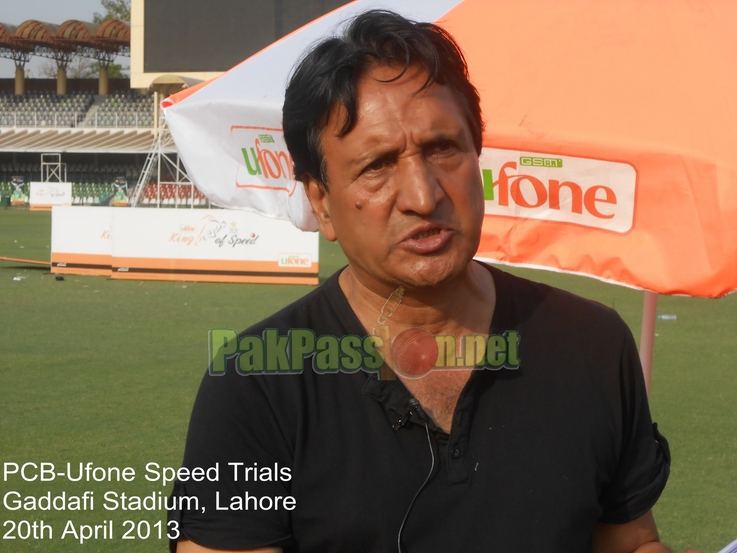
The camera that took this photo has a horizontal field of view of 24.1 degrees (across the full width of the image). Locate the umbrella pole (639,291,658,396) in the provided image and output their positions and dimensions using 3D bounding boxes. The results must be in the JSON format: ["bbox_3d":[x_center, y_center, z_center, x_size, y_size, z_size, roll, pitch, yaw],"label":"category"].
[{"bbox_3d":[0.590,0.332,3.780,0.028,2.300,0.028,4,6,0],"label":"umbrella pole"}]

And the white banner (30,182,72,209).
[{"bbox_3d":[-17.085,-4.298,92.900,2.440,1.524,0.060,-1,4,-36],"label":"white banner"}]

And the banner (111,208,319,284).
[{"bbox_3d":[-2.616,-0.529,29.097,3.660,1.220,0.060,2,1,14],"label":"banner"}]

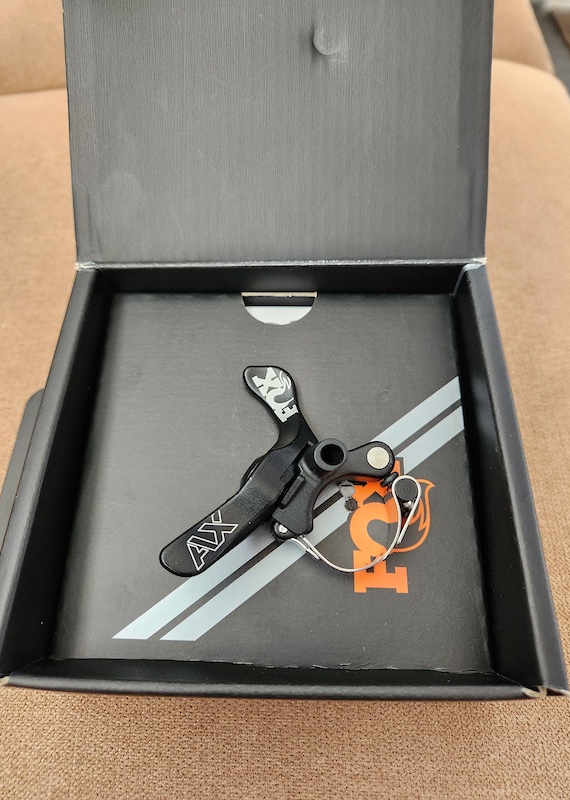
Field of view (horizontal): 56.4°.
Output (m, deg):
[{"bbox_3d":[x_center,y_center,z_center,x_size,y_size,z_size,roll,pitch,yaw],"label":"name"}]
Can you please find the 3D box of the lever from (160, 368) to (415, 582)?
[{"bbox_3d":[0.001,0.028,0.153,0.067,0.027,0.069,27,70,13],"label":"lever"}]

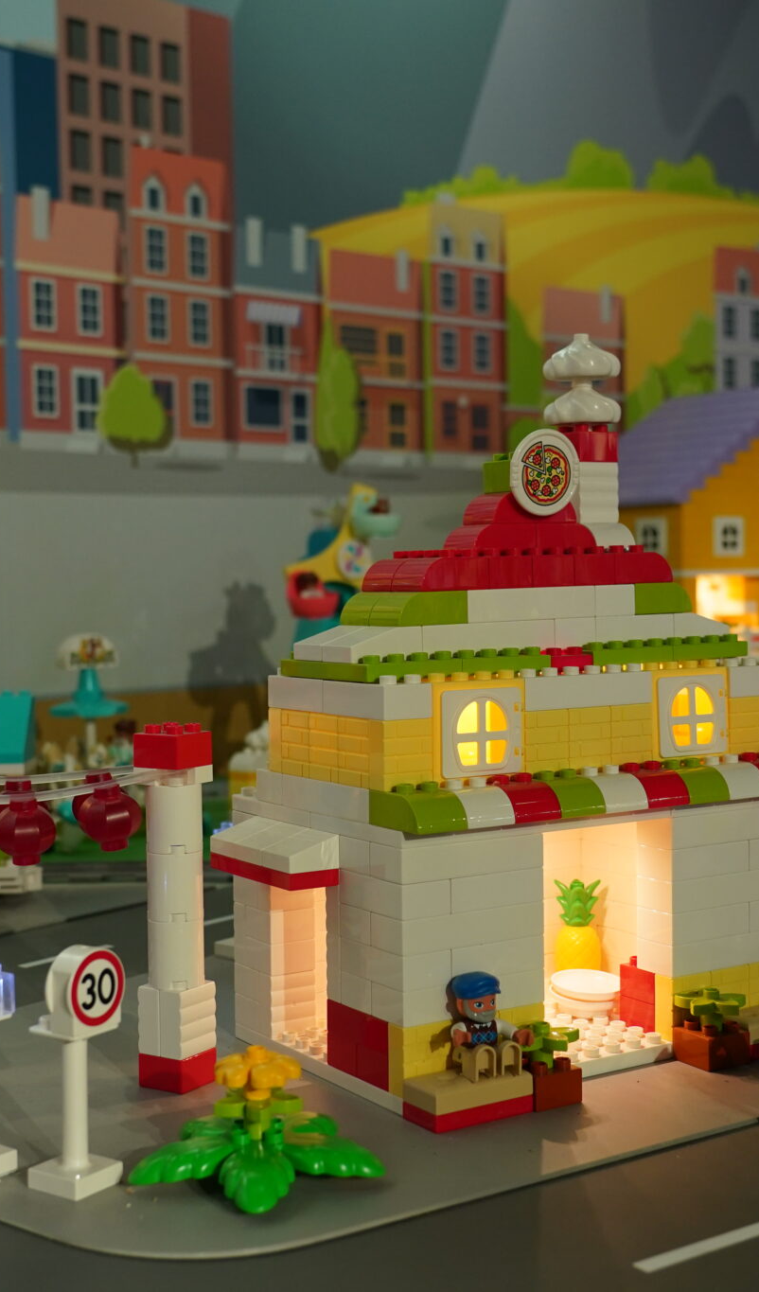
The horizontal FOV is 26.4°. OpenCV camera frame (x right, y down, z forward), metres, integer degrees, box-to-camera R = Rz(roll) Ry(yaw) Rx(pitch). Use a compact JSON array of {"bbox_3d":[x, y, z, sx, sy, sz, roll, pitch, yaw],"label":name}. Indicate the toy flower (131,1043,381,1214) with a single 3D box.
[{"bbox_3d":[-0.060,0.224,0.783,0.122,0.061,0.120,-1,2,0],"label":"toy flower"}]

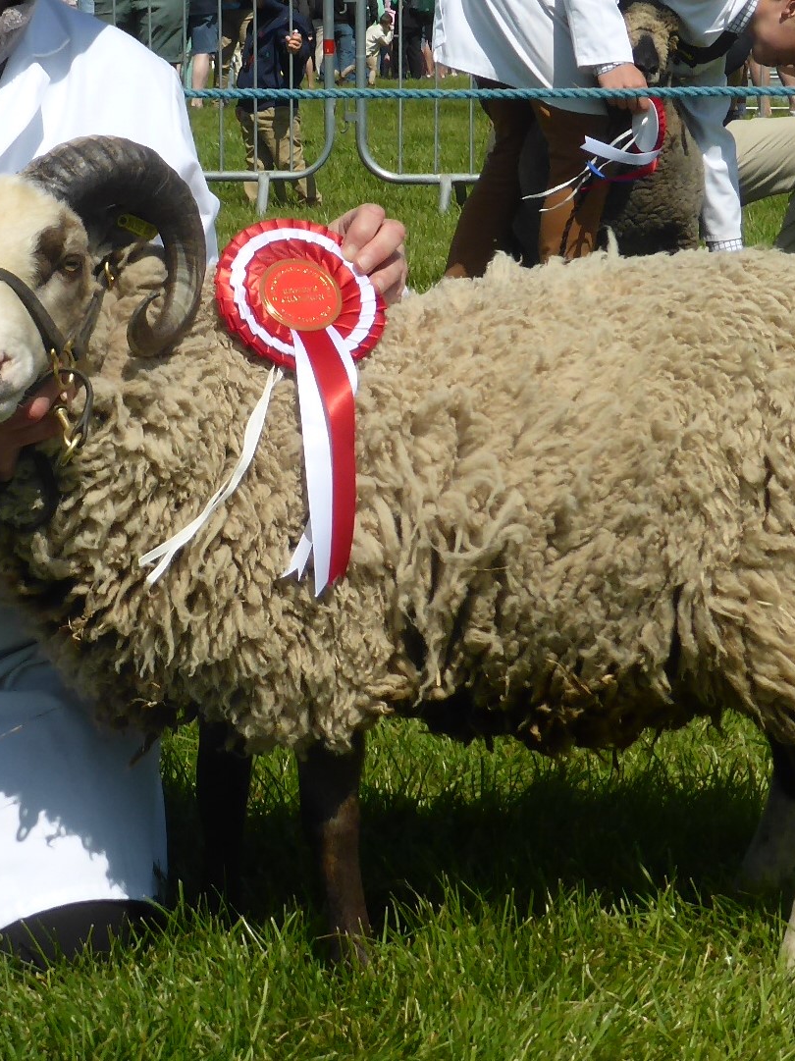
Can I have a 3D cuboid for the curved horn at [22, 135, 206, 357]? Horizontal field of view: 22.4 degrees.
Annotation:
[{"bbox_3d":[-0.252,-0.252,1.780,0.155,0.190,0.150,3,12,14],"label":"curved horn"}]

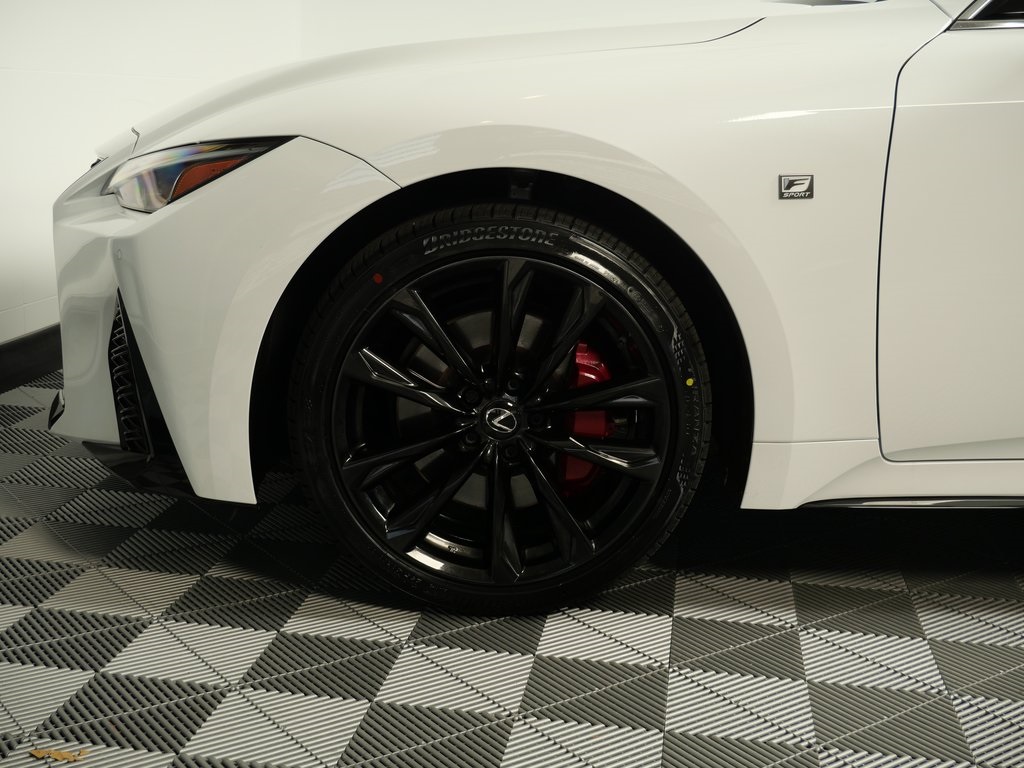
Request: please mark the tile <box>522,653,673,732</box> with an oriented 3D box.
[{"bbox_3d":[0.120,0.445,1.849,0.200,0.018,0.200,4,13,8],"label":"tile"}]

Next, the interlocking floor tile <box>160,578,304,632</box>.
[{"bbox_3d":[-0.444,0.364,2.127,0.200,0.018,0.200,4,13,8],"label":"interlocking floor tile"}]

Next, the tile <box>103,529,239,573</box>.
[{"bbox_3d":[-0.612,0.309,2.347,0.200,0.018,0.200,4,13,8],"label":"tile"}]

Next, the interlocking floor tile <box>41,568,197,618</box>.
[{"bbox_3d":[-0.641,0.350,2.153,0.200,0.018,0.200,4,13,8],"label":"interlocking floor tile"}]

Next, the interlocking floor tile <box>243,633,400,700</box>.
[{"bbox_3d":[-0.276,0.419,1.906,0.200,0.018,0.200,4,13,8],"label":"interlocking floor tile"}]

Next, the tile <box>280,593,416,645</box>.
[{"bbox_3d":[-0.246,0.378,2.099,0.200,0.018,0.200,4,13,8],"label":"tile"}]

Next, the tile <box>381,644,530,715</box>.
[{"bbox_3d":[-0.078,0.432,1.876,0.200,0.018,0.200,4,13,8],"label":"tile"}]

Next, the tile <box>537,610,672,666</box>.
[{"bbox_3d":[0.149,0.403,2.042,0.200,0.018,0.200,4,13,8],"label":"tile"}]

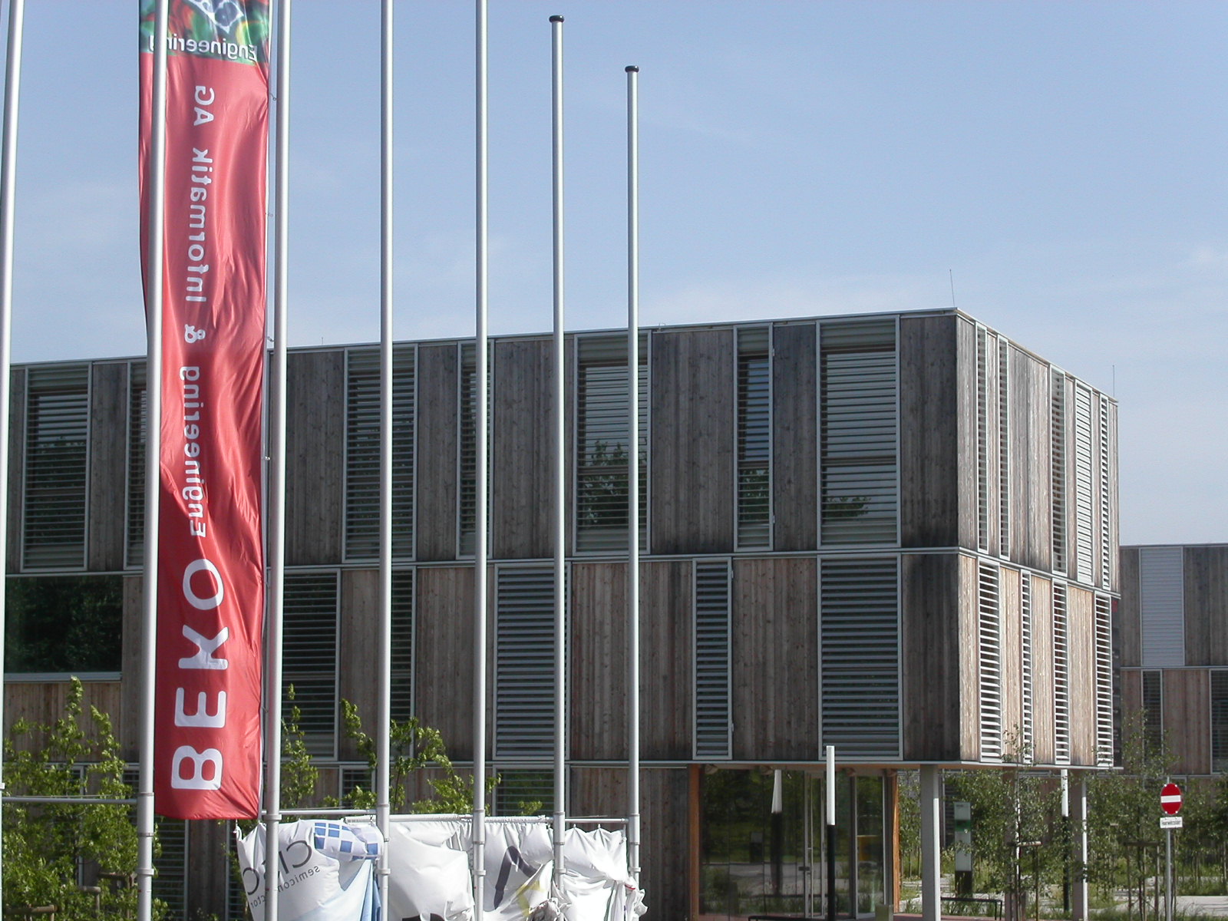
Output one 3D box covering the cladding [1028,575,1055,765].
[{"bbox_3d":[8.153,4.013,55.634,0.100,3.553,1.673,-2,-7,22],"label":"cladding"}]

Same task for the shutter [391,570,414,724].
[{"bbox_3d":[-4.016,3.774,54.159,0.714,3.579,0.100,-2,-7,22],"label":"shutter"}]

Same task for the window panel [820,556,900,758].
[{"bbox_3d":[4.136,3.291,48.593,1.405,3.426,0.100,-2,-7,22],"label":"window panel"}]

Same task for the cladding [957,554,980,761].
[{"bbox_3d":[5.875,3.289,48.457,0.080,3.406,1.139,-2,-7,22],"label":"cladding"}]

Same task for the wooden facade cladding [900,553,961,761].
[{"bbox_3d":[5.288,3.279,48.474,0.983,3.429,0.100,-2,-7,22],"label":"wooden facade cladding"}]

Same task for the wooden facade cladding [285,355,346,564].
[{"bbox_3d":[-5.820,-0.058,55.329,1.560,4.095,0.100,-2,-7,22],"label":"wooden facade cladding"}]

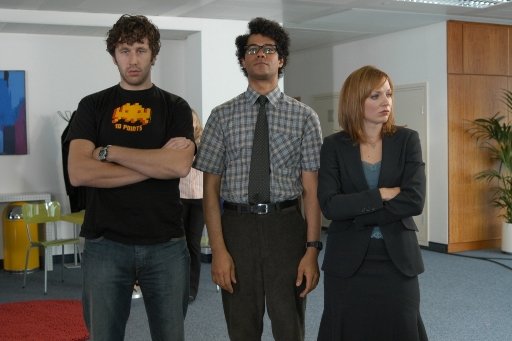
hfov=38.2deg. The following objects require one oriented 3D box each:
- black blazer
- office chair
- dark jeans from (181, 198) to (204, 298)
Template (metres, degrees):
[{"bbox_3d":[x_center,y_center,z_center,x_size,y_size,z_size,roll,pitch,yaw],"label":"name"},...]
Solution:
[{"bbox_3d":[0.503,0.138,3.220,0.455,0.645,0.320,-1,3,6],"label":"black blazer"},{"bbox_3d":[-1.965,0.731,7.135,0.480,0.800,0.520,-4,4,-42],"label":"office chair"},{"bbox_3d":[-0.585,0.664,6.450,0.360,0.890,0.280,-1,3,-1],"label":"dark jeans"}]

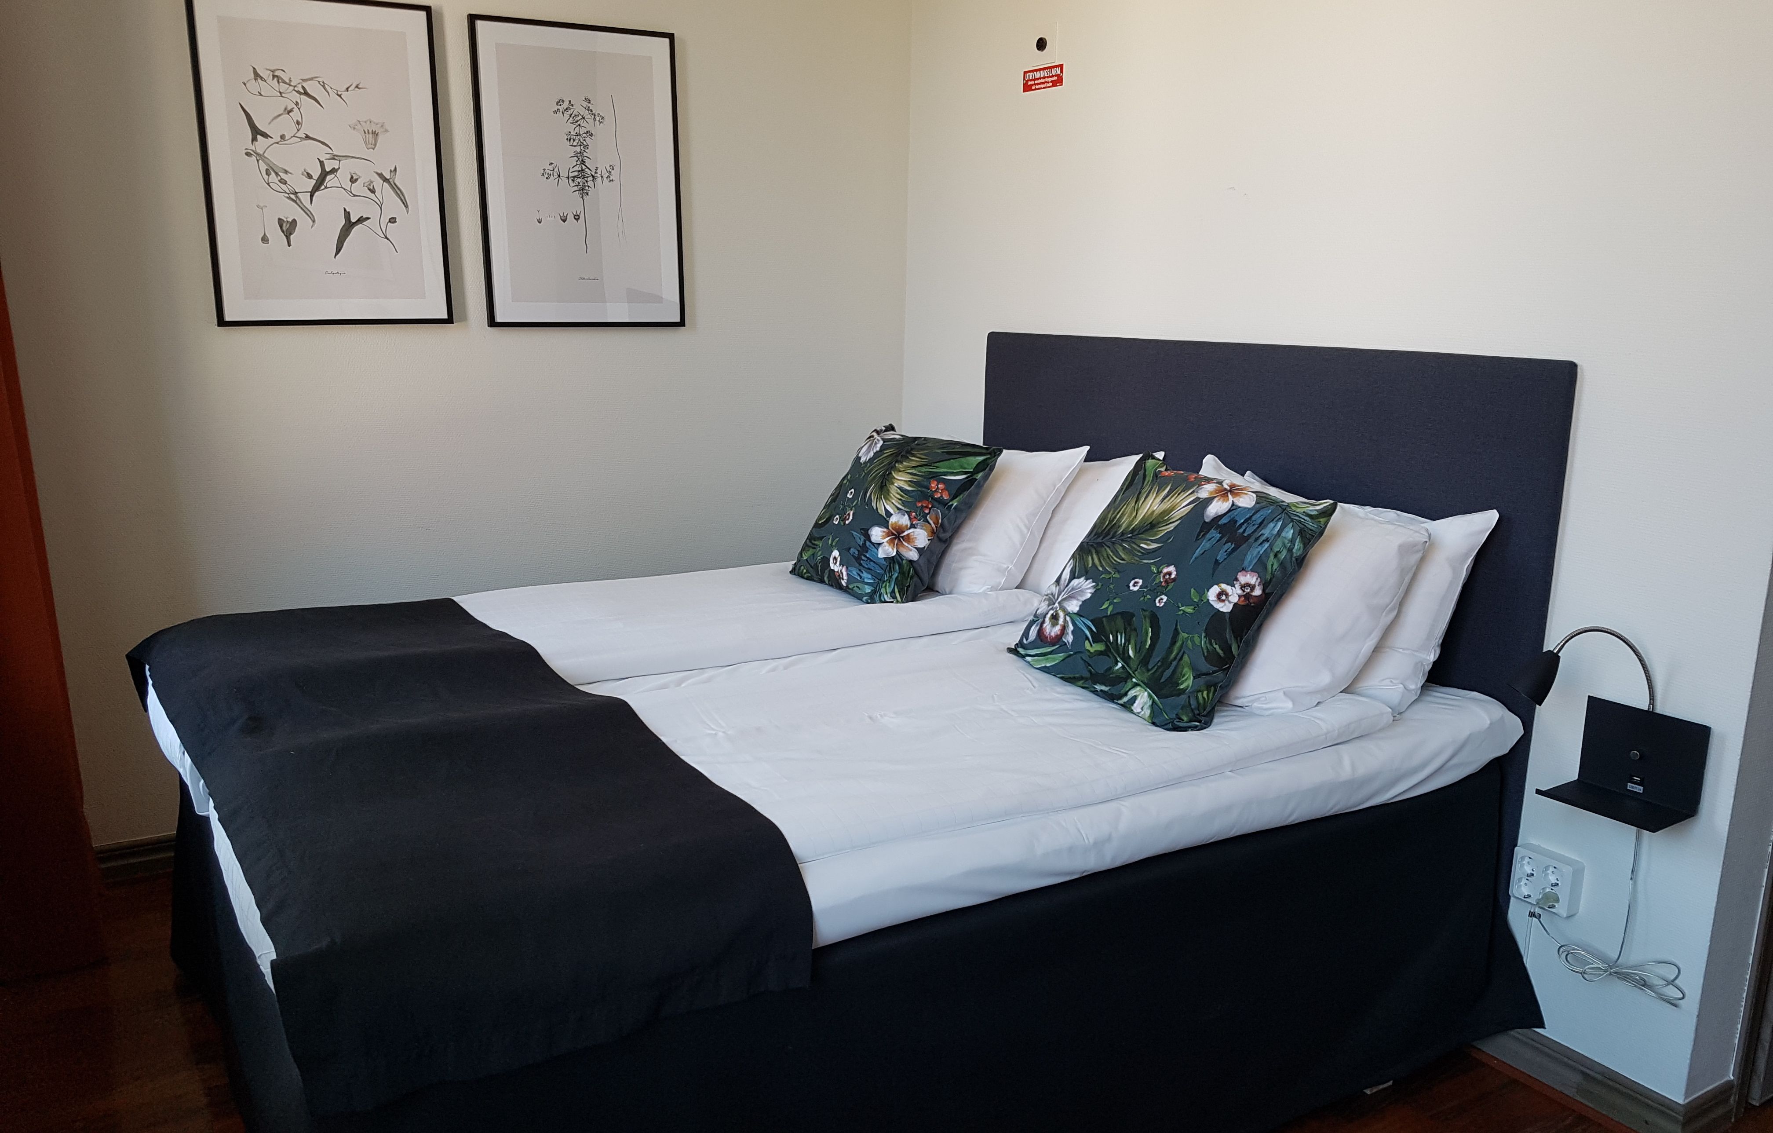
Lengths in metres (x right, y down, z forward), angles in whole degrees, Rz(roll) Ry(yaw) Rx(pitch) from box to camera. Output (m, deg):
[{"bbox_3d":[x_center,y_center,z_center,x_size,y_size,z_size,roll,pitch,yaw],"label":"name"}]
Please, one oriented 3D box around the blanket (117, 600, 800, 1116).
[{"bbox_3d":[-0.819,0.358,2.263,0.680,0.275,1.620,-8,15,-34],"label":"blanket"}]

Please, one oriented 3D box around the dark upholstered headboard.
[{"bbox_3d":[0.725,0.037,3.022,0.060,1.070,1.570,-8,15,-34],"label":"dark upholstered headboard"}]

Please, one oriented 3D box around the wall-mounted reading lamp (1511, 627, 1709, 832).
[{"bbox_3d":[1.191,0.262,2.216,0.235,0.315,0.245,-8,15,-34],"label":"wall-mounted reading lamp"}]

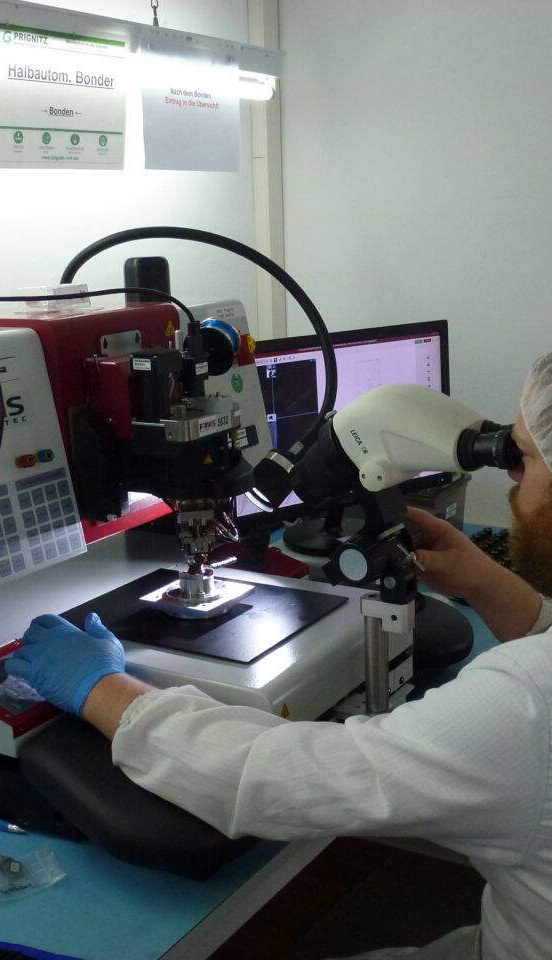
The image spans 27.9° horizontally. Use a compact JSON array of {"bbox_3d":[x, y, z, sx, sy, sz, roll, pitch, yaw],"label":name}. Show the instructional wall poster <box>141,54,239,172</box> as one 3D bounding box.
[{"bbox_3d":[-0.149,-0.669,2.022,0.008,0.205,0.290,7,16,33],"label":"instructional wall poster"}]

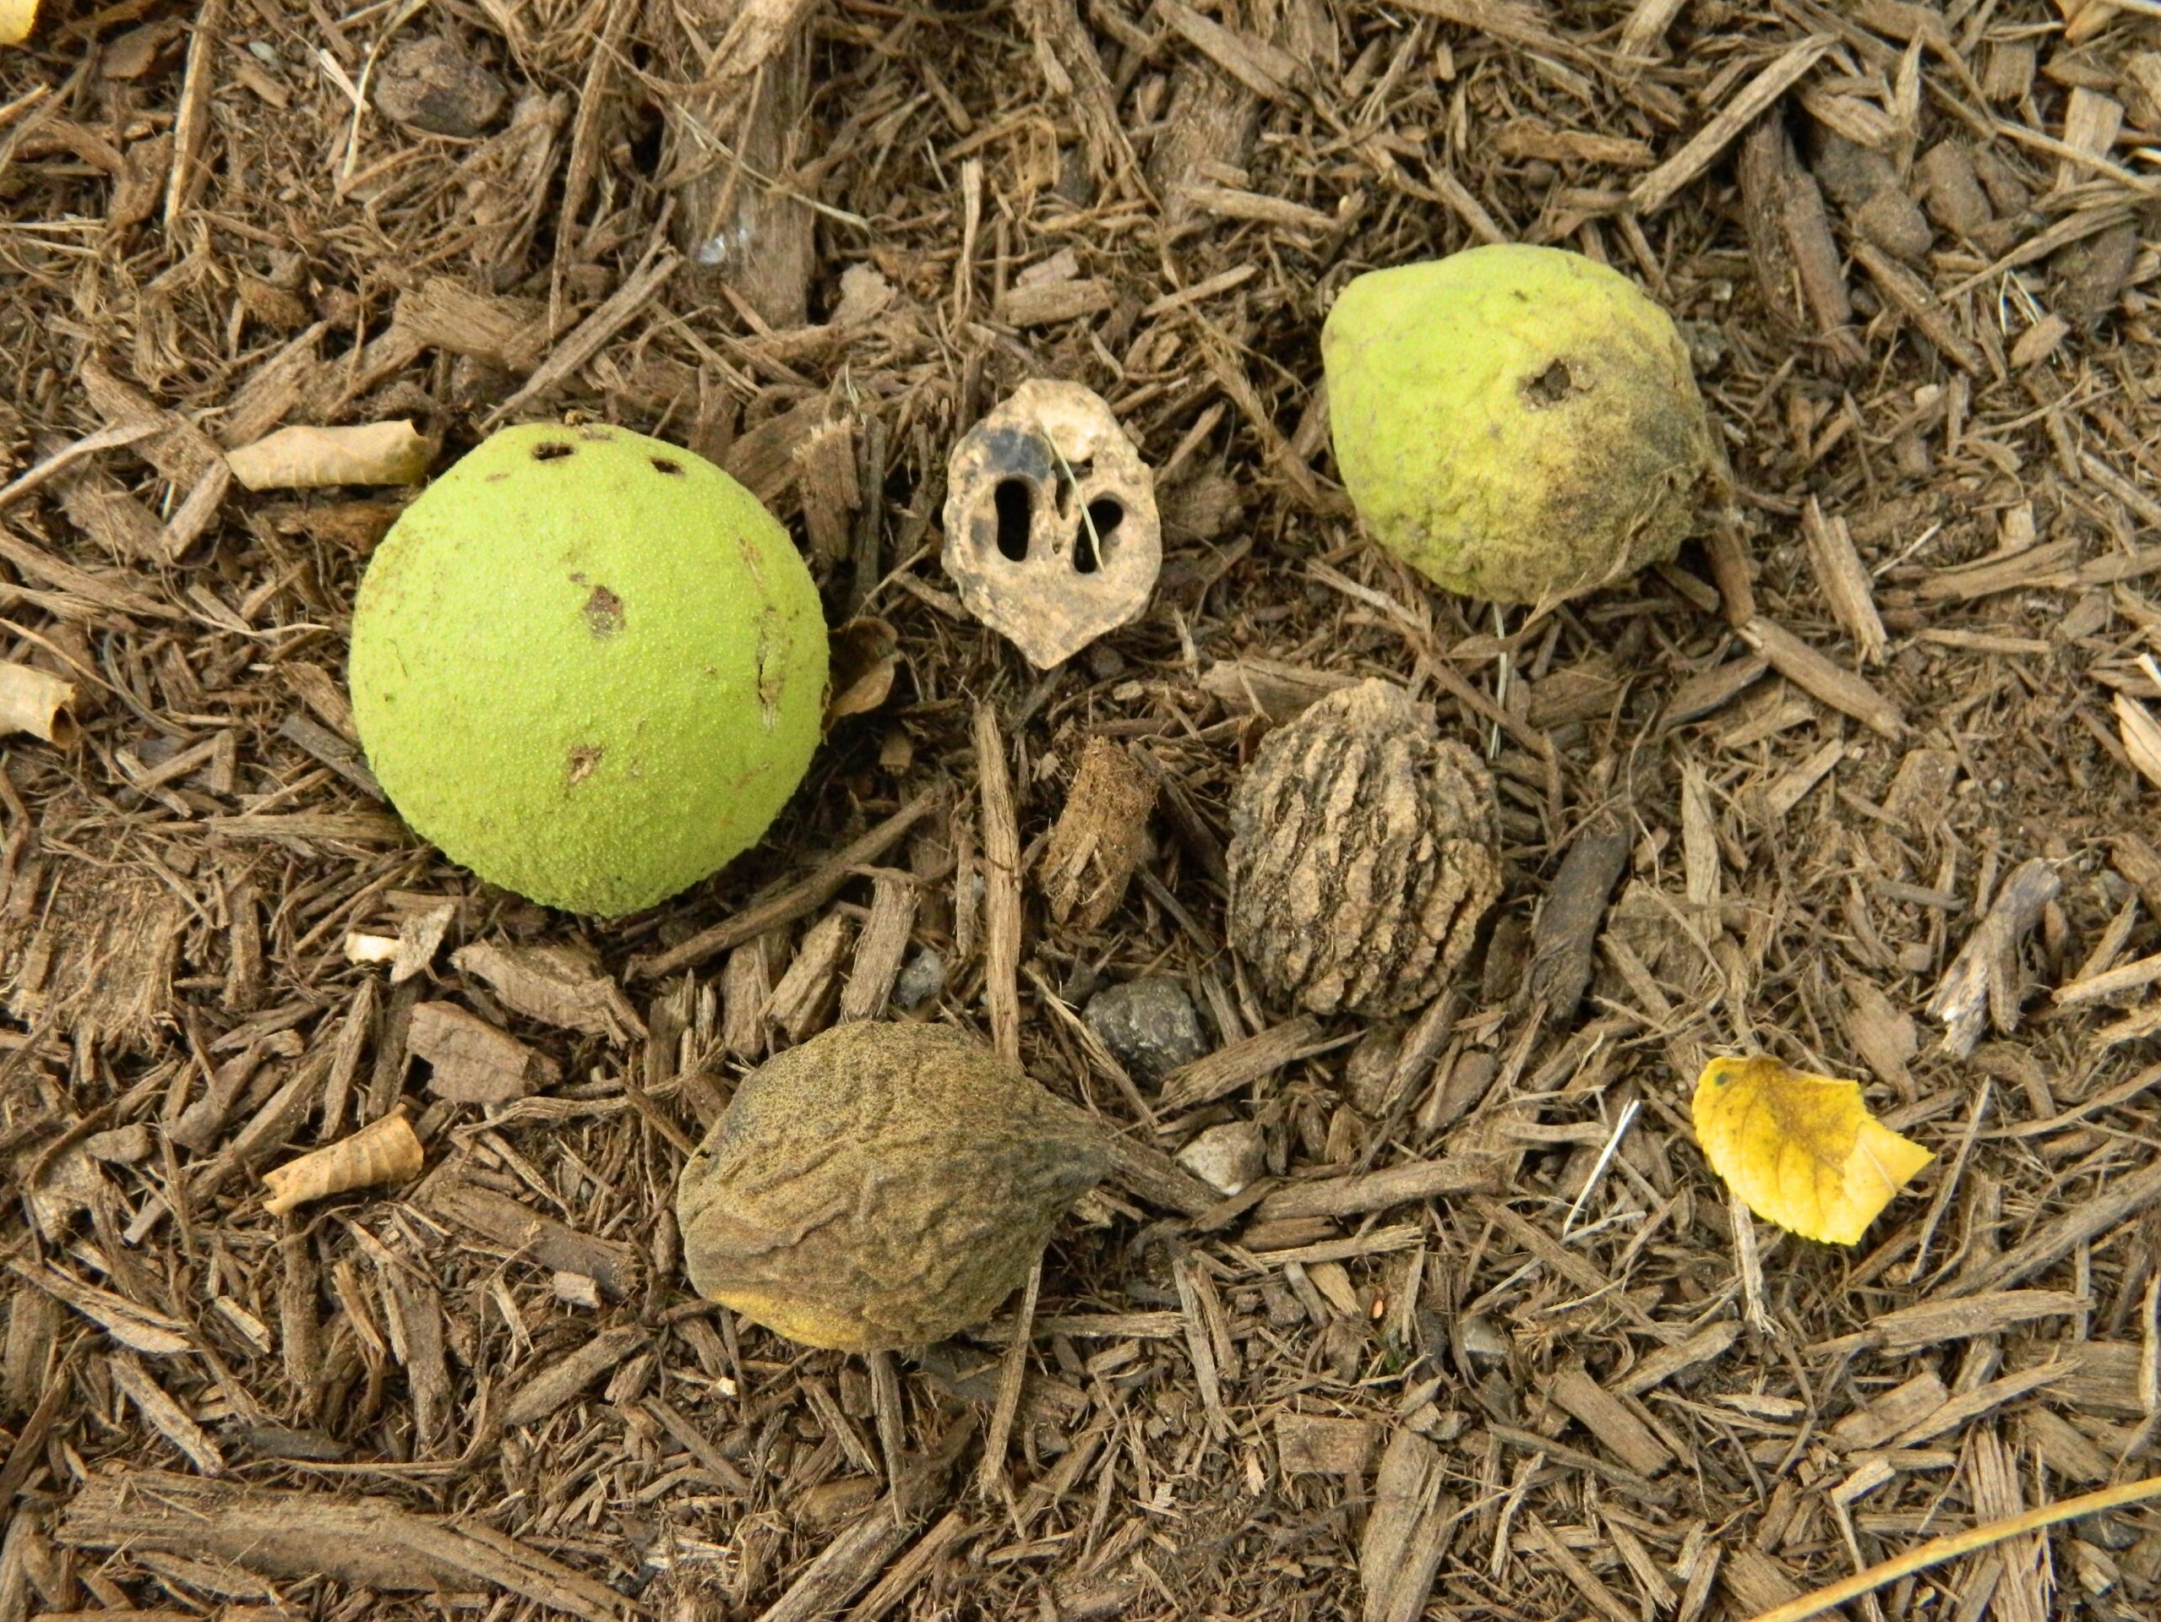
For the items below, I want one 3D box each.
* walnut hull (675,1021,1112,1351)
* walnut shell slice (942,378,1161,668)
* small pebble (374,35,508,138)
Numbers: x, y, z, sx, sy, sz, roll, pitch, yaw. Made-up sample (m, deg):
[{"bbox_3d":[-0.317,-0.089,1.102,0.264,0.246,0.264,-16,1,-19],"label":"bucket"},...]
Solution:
[{"bbox_3d":[-0.021,0.043,0.337,0.050,0.036,0.037,-8,70,-3],"label":"walnut hull"},{"bbox_3d":[-0.004,-0.037,0.376,0.028,0.014,0.038,3,70,1],"label":"walnut shell slice"},{"bbox_3d":[-0.088,-0.099,0.402,0.018,0.012,0.014,11,70,4],"label":"small pebble"}]

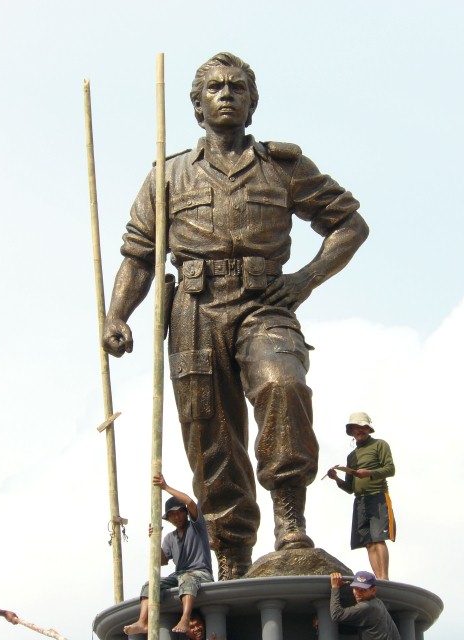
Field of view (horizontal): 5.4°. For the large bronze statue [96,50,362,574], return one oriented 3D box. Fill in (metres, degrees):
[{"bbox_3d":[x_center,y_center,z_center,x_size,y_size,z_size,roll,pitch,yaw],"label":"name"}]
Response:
[{"bbox_3d":[0.069,0.116,45.692,2.450,5.250,1.500,-4,-16,5],"label":"large bronze statue"}]

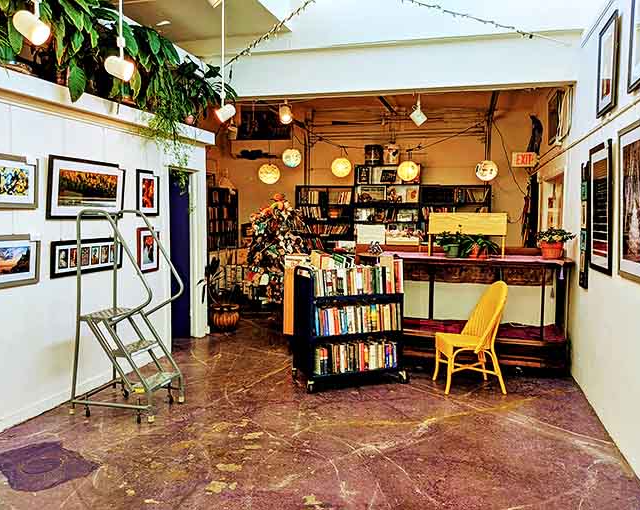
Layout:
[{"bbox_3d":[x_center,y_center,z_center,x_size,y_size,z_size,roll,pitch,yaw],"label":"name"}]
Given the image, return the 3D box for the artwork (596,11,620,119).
[{"bbox_3d":[2.208,-1.433,4.059,0.027,0.676,0.546,2,5,16],"label":"artwork"}]

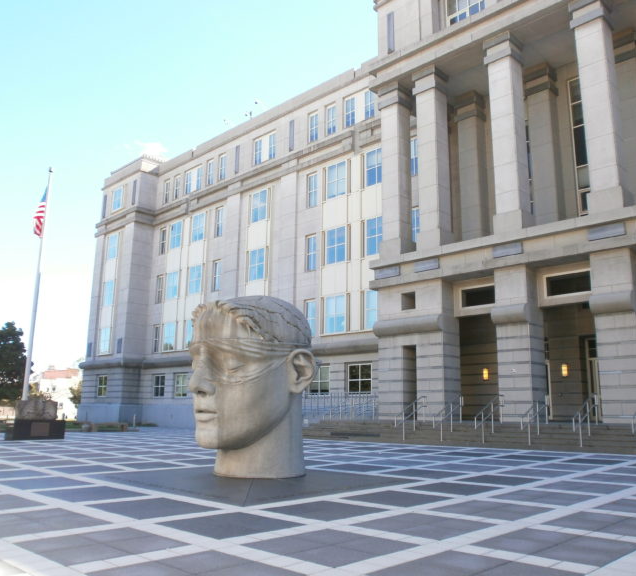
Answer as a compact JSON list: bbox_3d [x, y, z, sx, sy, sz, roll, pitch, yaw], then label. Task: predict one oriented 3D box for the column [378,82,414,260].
[{"bbox_3d":[3.605,-5.379,27.379,1.100,8.200,1.080,-11,-17,42],"label":"column"}]

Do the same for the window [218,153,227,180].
[{"bbox_3d":[-6.844,-8.687,43.298,0.720,1.970,0.180,-11,-17,42],"label":"window"}]

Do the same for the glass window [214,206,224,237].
[{"bbox_3d":[-6.939,-4.631,42.448,0.700,2.120,0.180,-11,-17,42],"label":"glass window"}]

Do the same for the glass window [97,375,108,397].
[{"bbox_3d":[-17.982,8.229,50.122,1.620,1.760,0.200,-11,-16,43],"label":"glass window"}]

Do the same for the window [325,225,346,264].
[{"bbox_3d":[1.069,-2.403,34.188,1.480,2.140,0.180,-11,-17,42],"label":"window"}]

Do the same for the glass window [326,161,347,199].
[{"bbox_3d":[1.115,-6.332,35.229,1.486,2.061,0.150,-11,-16,42],"label":"glass window"}]

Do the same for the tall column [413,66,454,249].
[{"bbox_3d":[5.111,-5.652,26.572,1.200,8.300,1.140,-11,-16,43],"label":"tall column"}]

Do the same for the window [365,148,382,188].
[{"bbox_3d":[3.289,-6.684,33.199,1.520,2.050,0.150,-11,-16,42],"label":"window"}]

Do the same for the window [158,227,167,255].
[{"bbox_3d":[-12.276,-3.683,47.616,0.787,2.144,0.150,-11,-16,42],"label":"window"}]

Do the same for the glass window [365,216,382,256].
[{"bbox_3d":[3.224,-2.815,32.394,1.520,2.092,0.150,-11,-16,42],"label":"glass window"}]

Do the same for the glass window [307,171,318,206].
[{"bbox_3d":[-0.319,-6.191,38.053,0.950,2.130,0.200,-11,-16,43],"label":"glass window"}]

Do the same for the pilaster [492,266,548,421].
[{"bbox_3d":[7.450,2.082,22.119,1.250,5.602,1.250,-11,-16,43],"label":"pilaster"}]

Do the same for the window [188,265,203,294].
[{"bbox_3d":[-8.879,-0.587,43.628,1.580,2.031,0.150,-11,-16,42],"label":"window"}]

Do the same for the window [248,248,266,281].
[{"bbox_3d":[-3.909,-1.488,38.788,1.480,2.100,0.180,-11,-17,42],"label":"window"}]

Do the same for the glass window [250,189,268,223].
[{"bbox_3d":[-4.055,-5.685,41.682,1.650,2.080,0.200,-11,-16,43],"label":"glass window"}]

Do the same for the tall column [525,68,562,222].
[{"bbox_3d":[9.882,-5.773,26.013,1.080,7.850,0.980,-11,-17,42],"label":"tall column"}]

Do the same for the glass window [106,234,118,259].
[{"bbox_3d":[-18.071,-3.607,52.819,1.620,2.060,0.200,-11,-16,43],"label":"glass window"}]

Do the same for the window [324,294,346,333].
[{"bbox_3d":[1.000,1.495,33.349,1.500,2.140,0.180,-11,-17,42],"label":"window"}]

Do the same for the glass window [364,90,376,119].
[{"bbox_3d":[3.156,-11.001,36.076,0.826,1.889,0.200,-11,-16,43],"label":"glass window"}]

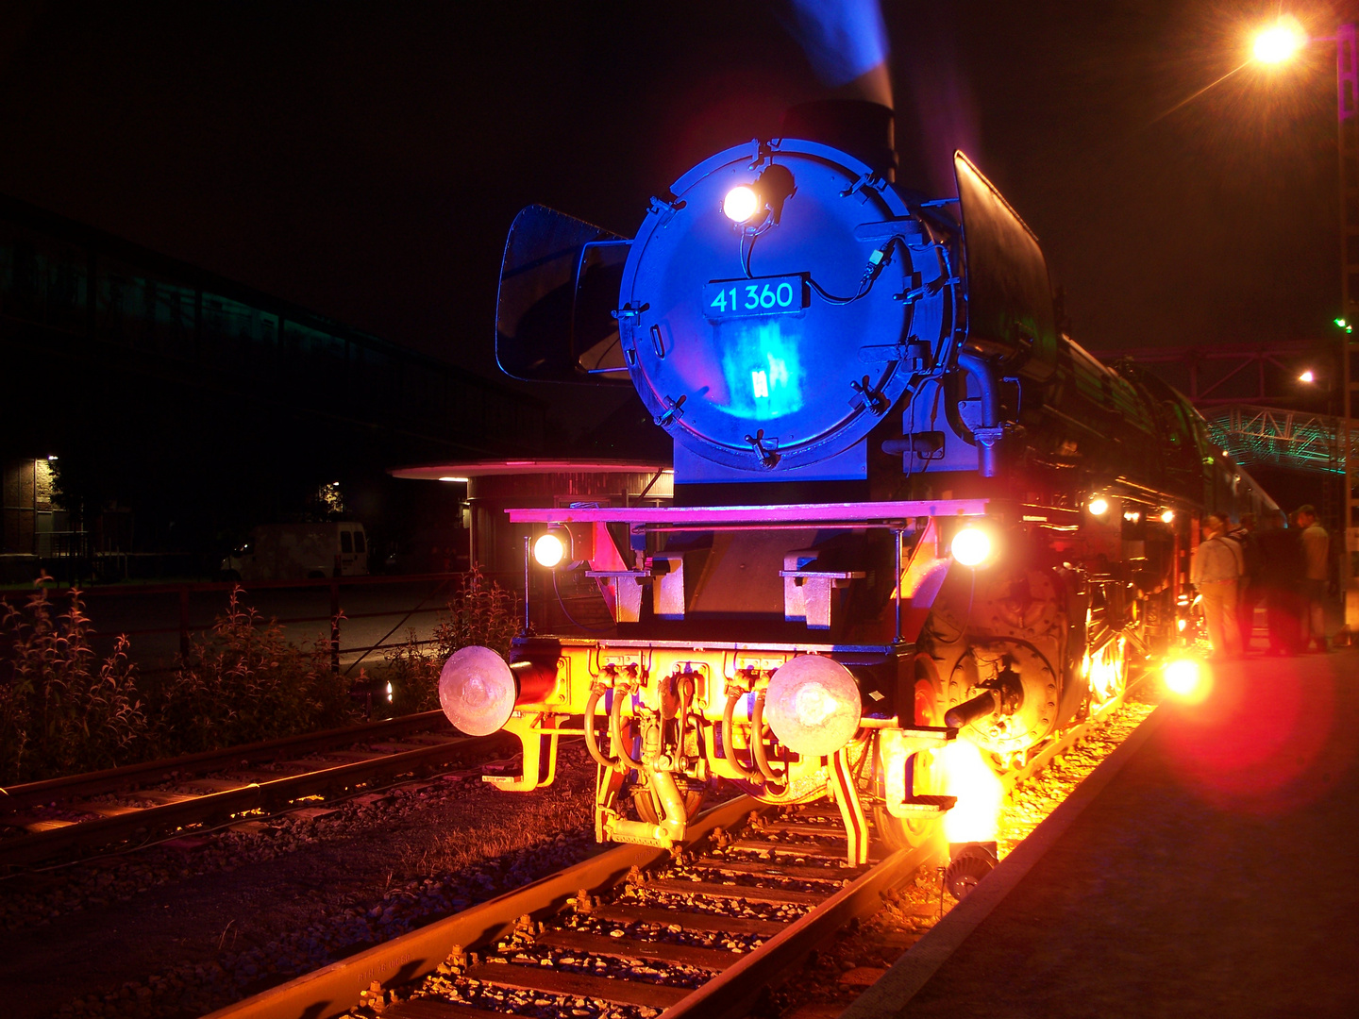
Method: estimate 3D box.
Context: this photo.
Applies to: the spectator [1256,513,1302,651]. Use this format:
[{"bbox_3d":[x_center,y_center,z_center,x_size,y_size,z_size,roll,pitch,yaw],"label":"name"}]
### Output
[{"bbox_3d":[7.506,0.917,17.700,0.540,1.770,0.360,-1,-2,6],"label":"spectator"}]

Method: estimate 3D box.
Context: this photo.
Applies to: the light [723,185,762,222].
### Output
[{"bbox_3d":[0.356,-1.721,7.970,0.220,0.225,0.200,-1,-2,25],"label":"light"}]

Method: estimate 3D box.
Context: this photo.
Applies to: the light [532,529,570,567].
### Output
[{"bbox_3d":[-0.773,0.243,8.500,0.230,0.240,0.200,-1,-2,25],"label":"light"}]

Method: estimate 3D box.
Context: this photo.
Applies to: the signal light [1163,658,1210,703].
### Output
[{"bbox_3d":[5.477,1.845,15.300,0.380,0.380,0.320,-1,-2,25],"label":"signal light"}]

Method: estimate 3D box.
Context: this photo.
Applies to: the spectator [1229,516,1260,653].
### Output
[{"bbox_3d":[7.214,0.940,18.000,0.500,1.740,0.350,0,-2,-11],"label":"spectator"}]

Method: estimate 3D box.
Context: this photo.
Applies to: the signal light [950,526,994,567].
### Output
[{"bbox_3d":[1.539,0.199,7.450,0.230,0.230,0.200,-1,-2,25],"label":"signal light"}]

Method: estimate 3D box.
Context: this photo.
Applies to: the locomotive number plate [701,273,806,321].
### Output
[{"bbox_3d":[0.432,-1.206,8.081,0.610,0.210,0.090,-1,-2,25],"label":"locomotive number plate"}]

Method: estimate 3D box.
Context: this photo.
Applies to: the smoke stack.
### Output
[{"bbox_3d":[1.082,-2.406,9.556,0.780,0.550,0.780,-1,-2,25],"label":"smoke stack"}]

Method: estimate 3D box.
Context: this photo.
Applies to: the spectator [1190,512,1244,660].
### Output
[{"bbox_3d":[6.443,0.914,16.900,0.580,1.750,0.420,0,-2,0],"label":"spectator"}]

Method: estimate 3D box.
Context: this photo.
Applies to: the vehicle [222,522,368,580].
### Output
[{"bbox_3d":[-13.000,1.580,47.600,4.650,2.250,1.980,-1,-2,17],"label":"vehicle"}]

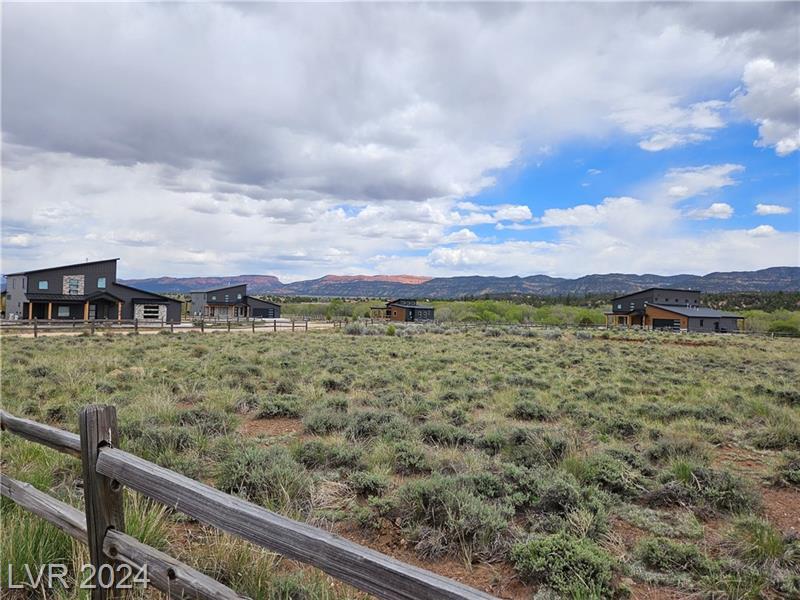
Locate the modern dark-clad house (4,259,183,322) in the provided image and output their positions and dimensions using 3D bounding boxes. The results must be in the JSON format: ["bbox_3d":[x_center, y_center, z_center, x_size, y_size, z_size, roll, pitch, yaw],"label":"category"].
[{"bbox_3d":[-40.103,-1.087,69.905,14.000,7.800,17.600,0,-2,44],"label":"modern dark-clad house"}]

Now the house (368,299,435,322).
[{"bbox_3d":[1.229,3.214,171.669,14.500,7.200,13.000,0,-2,44],"label":"house"}]

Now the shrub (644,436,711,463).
[{"bbox_3d":[3.246,1.719,6.214,0.724,0.290,0.616,1,-2,28],"label":"shrub"}]

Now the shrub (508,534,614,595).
[{"bbox_3d":[1.016,1.582,3.290,0.655,0.282,0.557,1,-2,18],"label":"shrub"}]

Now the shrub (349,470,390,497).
[{"bbox_3d":[-0.281,1.639,4.807,0.362,0.191,0.307,2,-2,-3],"label":"shrub"}]

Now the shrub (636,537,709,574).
[{"bbox_3d":[1.807,1.659,3.521,0.477,0.181,0.405,1,-2,27],"label":"shrub"}]

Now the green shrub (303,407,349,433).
[{"bbox_3d":[-1.011,1.622,7.259,0.628,0.332,0.534,2,-2,-8],"label":"green shrub"}]

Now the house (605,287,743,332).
[{"bbox_3d":[50.630,1.918,99.332,16.800,7.600,16.400,2,-2,-30],"label":"house"}]

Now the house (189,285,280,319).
[{"bbox_3d":[-40.372,0.360,129.311,17.200,7.700,13.500,3,-2,-40],"label":"house"}]

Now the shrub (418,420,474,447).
[{"bbox_3d":[0.586,1.677,6.792,0.690,0.273,0.586,1,-2,5],"label":"shrub"}]

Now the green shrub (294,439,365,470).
[{"bbox_3d":[-0.769,1.615,5.684,0.748,0.266,0.636,2,-2,-7],"label":"green shrub"}]

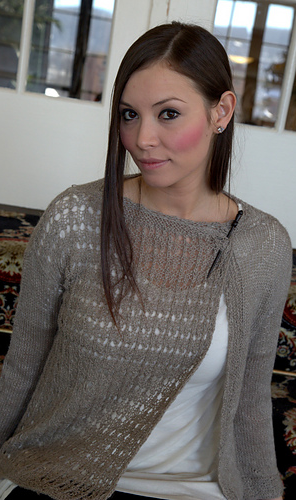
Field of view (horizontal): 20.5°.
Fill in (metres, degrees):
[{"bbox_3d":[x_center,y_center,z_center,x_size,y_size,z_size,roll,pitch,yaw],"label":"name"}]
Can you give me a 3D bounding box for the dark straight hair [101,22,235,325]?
[{"bbox_3d":[0.028,-0.115,1.250,0.180,0.440,0.220,16,17,26],"label":"dark straight hair"}]

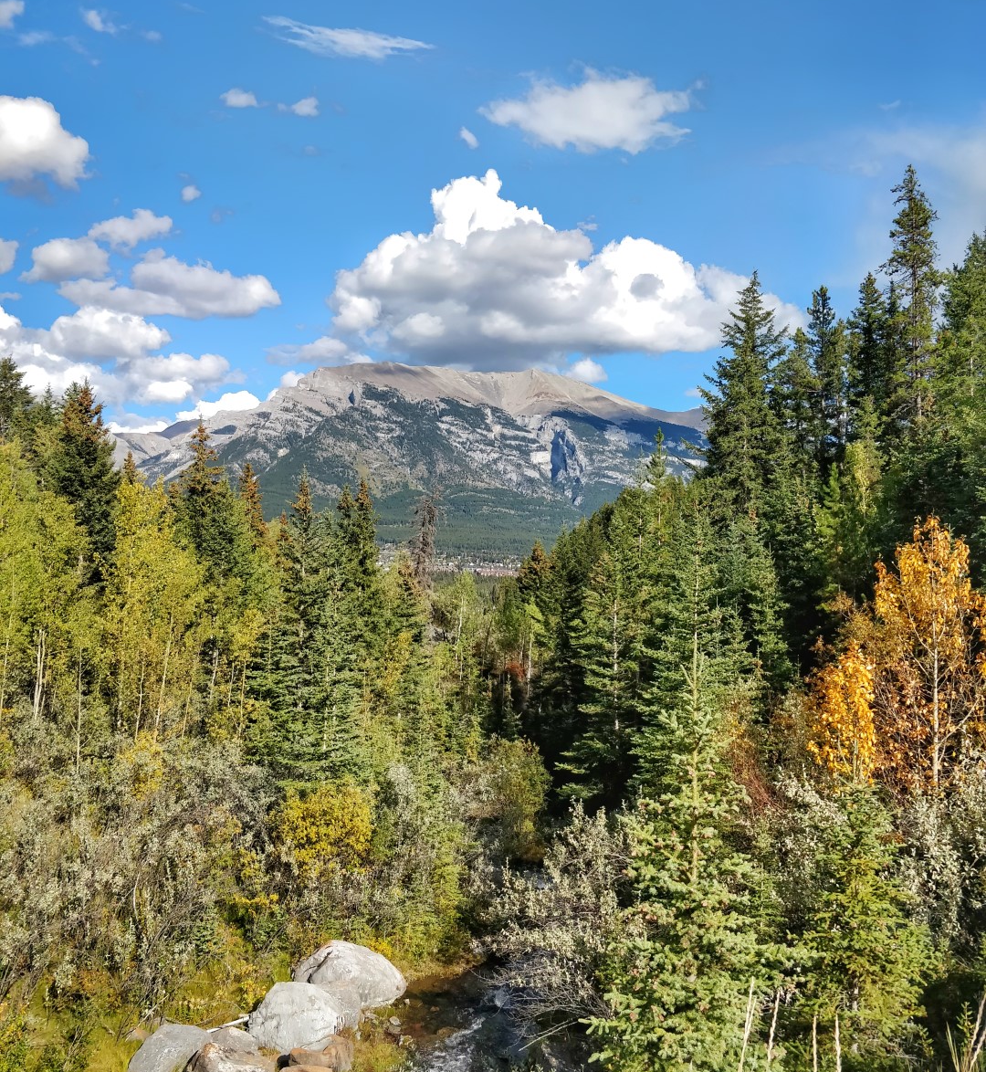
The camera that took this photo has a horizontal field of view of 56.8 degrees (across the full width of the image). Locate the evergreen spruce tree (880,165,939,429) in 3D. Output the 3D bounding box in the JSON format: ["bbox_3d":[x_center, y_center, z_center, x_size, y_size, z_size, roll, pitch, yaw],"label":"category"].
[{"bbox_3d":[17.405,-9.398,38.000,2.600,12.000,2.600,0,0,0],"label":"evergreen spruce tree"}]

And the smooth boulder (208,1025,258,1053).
[{"bbox_3d":[-3.028,5.906,10.600,0.680,0.450,0.580,0,0,0],"label":"smooth boulder"}]

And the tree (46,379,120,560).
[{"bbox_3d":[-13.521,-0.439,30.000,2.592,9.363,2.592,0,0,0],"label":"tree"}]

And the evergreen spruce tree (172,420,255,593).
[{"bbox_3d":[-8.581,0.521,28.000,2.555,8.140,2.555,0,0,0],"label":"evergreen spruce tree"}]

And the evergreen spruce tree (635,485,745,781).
[{"bbox_3d":[4.567,2.449,21.000,2.626,7.193,2.626,0,0,0],"label":"evergreen spruce tree"}]

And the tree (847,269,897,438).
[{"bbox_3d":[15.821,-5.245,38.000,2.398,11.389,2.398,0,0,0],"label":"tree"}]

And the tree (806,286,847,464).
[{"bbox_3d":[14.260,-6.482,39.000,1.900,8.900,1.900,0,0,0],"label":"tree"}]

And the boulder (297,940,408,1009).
[{"bbox_3d":[-1.918,5.863,12.200,1.450,0.820,1.200,0,0,0],"label":"boulder"}]

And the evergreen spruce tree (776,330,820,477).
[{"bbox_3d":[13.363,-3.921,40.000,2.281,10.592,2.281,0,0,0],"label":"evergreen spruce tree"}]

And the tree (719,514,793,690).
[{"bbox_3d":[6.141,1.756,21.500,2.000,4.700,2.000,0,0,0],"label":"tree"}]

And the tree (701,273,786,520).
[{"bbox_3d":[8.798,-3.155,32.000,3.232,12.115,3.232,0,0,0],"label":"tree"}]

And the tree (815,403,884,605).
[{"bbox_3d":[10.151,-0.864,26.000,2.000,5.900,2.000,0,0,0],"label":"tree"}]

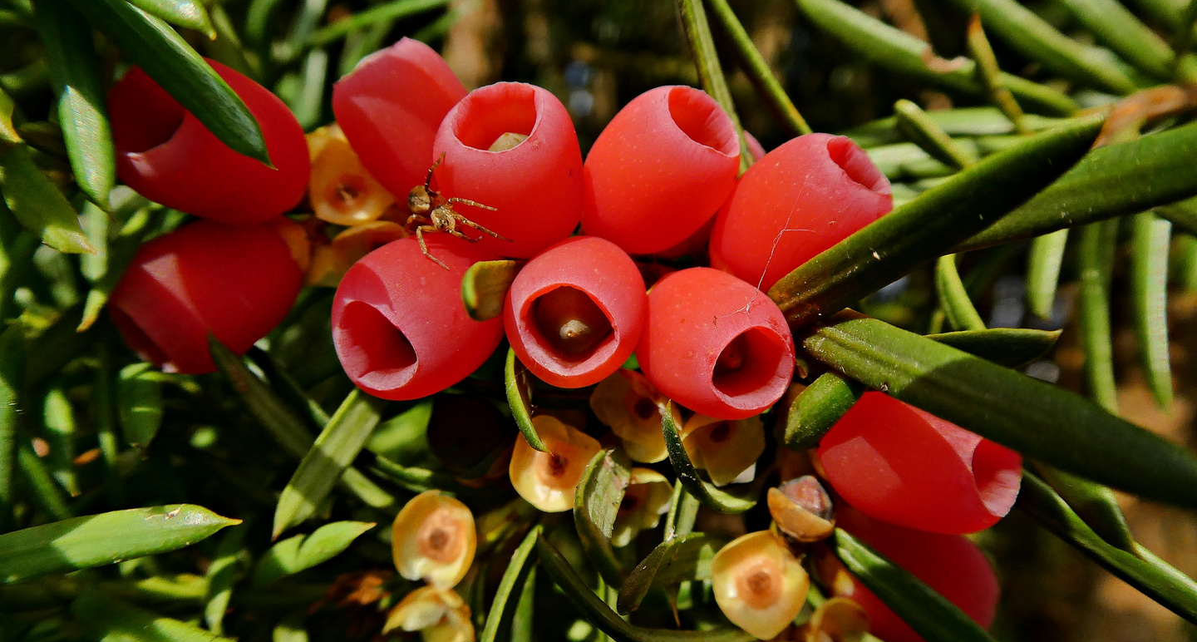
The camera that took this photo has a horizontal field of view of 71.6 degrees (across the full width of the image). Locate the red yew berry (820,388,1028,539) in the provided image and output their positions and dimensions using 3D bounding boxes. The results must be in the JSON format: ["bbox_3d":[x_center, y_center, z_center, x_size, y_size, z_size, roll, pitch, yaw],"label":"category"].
[{"bbox_3d":[0.024,0.010,0.061,0.013,0.010,0.010,15,11,21],"label":"red yew berry"}]

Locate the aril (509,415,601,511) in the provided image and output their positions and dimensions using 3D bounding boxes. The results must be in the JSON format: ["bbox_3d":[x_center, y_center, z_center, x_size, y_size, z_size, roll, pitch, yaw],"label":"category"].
[{"bbox_3d":[-0.003,0.011,0.064,0.007,0.007,0.005,0,-10,-3],"label":"aril"}]

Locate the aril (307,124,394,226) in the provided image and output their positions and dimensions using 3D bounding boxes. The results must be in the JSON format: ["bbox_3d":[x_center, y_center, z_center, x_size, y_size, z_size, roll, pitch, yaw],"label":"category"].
[{"bbox_3d":[-0.020,-0.011,0.066,0.007,0.008,0.004,-1,-8,-12],"label":"aril"}]

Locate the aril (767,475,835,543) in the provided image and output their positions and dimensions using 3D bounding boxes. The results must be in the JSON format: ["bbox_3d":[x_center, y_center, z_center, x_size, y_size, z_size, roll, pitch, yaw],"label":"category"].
[{"bbox_3d":[0.015,0.014,0.063,0.005,0.005,0.005,-5,47,-40],"label":"aril"}]

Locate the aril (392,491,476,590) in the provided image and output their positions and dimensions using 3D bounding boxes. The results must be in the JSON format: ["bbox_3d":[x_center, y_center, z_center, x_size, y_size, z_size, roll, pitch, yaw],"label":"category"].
[{"bbox_3d":[-0.013,0.017,0.066,0.007,0.007,0.004,-1,-11,-7],"label":"aril"}]

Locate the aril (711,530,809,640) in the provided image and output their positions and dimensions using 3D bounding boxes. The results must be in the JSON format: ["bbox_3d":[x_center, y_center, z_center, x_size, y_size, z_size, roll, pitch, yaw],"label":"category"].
[{"bbox_3d":[0.013,0.020,0.065,0.007,0.008,0.005,1,-17,12],"label":"aril"}]

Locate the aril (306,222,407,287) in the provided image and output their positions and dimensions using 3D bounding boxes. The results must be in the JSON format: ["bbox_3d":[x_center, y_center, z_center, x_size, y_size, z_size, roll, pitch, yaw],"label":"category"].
[{"bbox_3d":[-0.019,-0.006,0.067,0.007,0.007,0.004,0,27,0],"label":"aril"}]

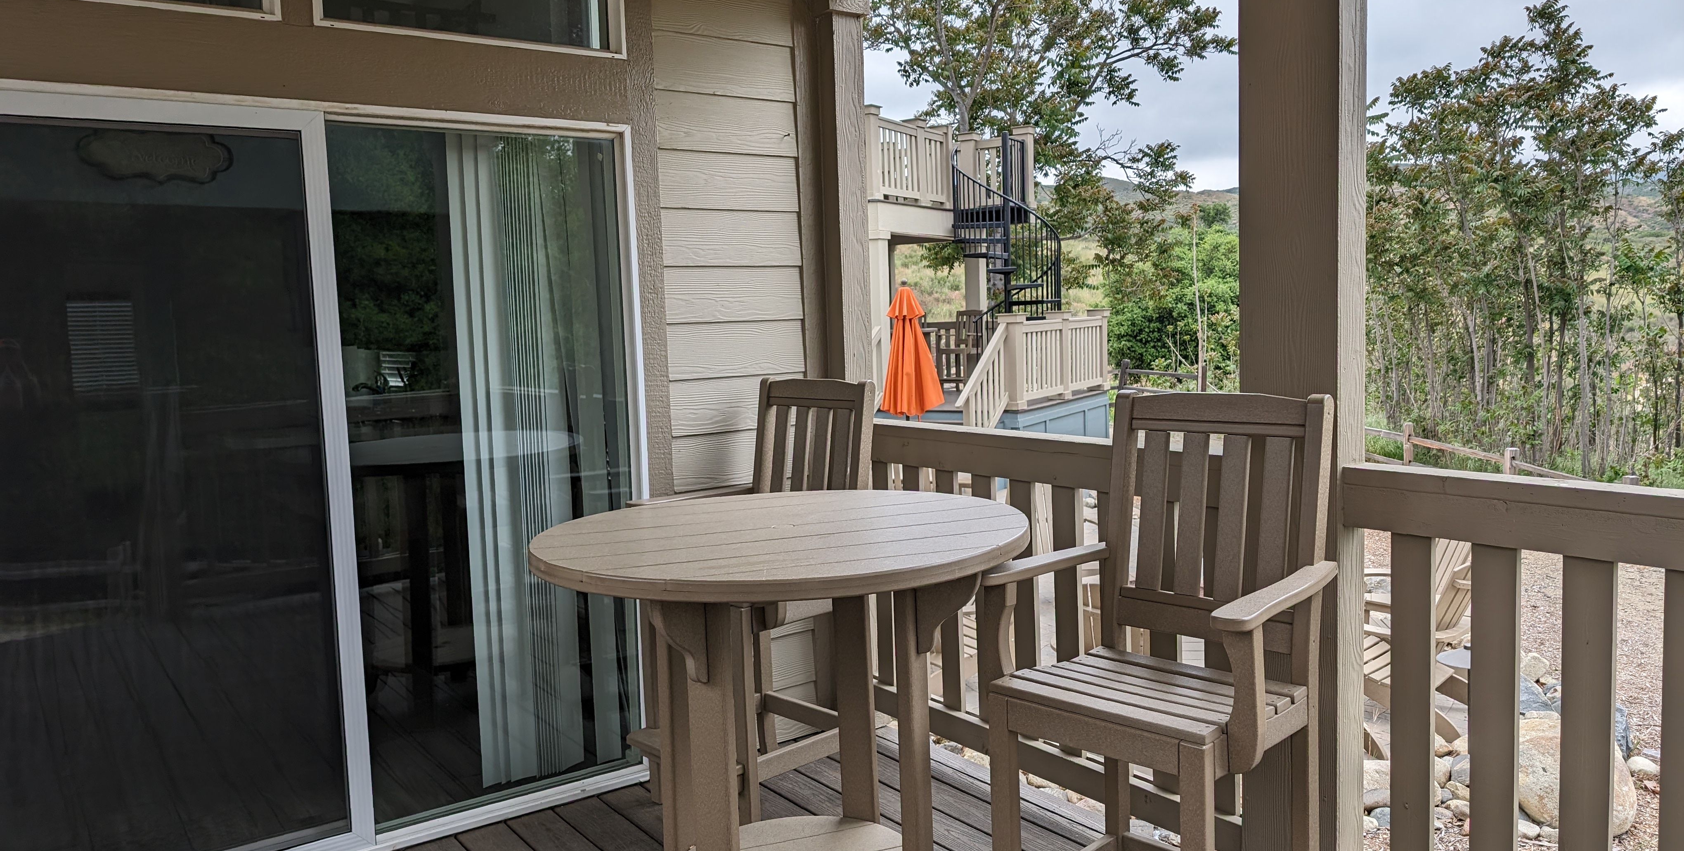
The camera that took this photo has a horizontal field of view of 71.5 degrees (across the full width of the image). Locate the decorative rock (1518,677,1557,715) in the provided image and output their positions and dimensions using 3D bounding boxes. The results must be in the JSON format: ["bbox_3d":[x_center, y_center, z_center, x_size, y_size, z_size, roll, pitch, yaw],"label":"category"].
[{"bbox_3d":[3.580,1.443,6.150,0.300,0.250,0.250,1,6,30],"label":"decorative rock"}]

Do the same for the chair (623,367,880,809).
[{"bbox_3d":[-0.264,0.514,3.431,0.585,1.243,0.640,3,7,42],"label":"chair"}]

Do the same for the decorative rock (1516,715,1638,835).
[{"bbox_3d":[3.130,1.505,5.050,0.560,0.450,0.460,1,6,32],"label":"decorative rock"}]

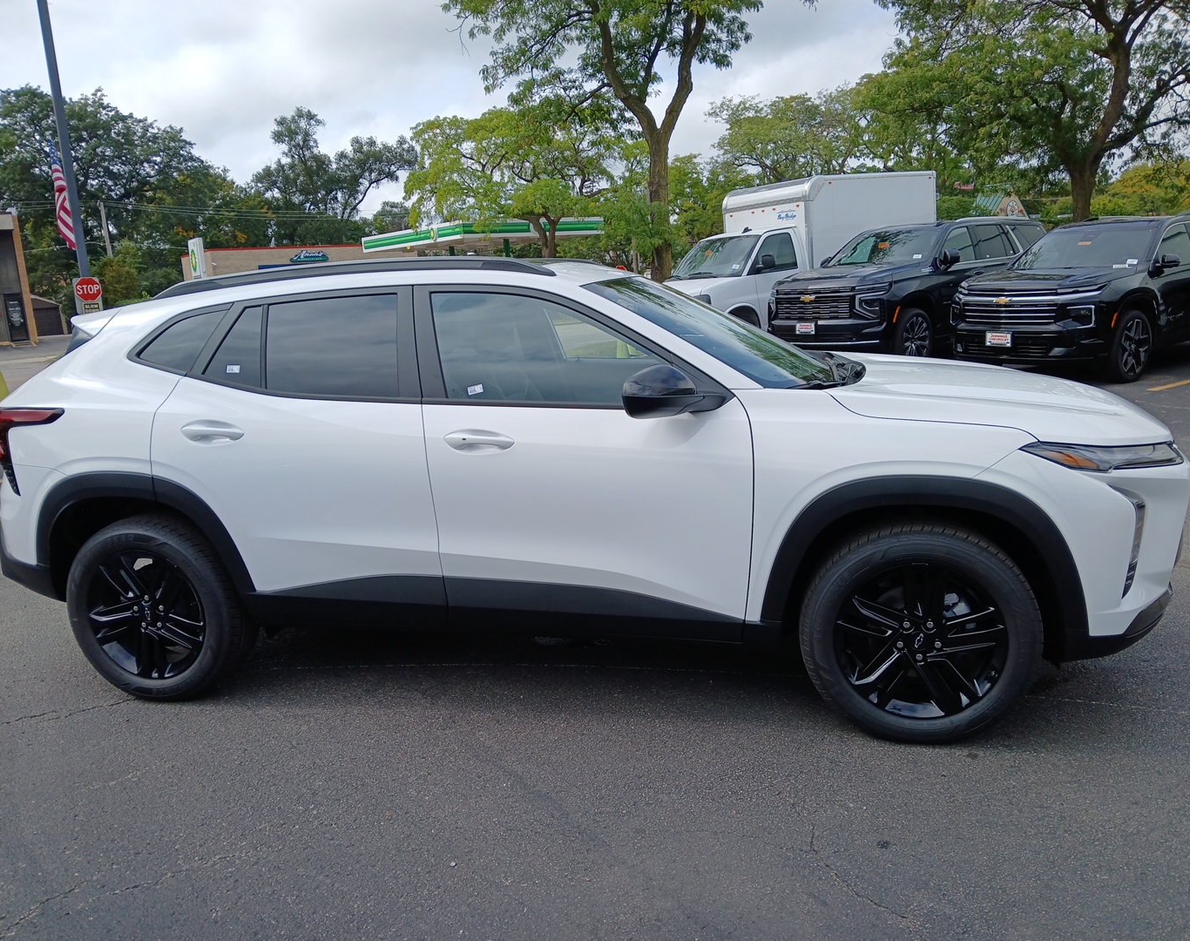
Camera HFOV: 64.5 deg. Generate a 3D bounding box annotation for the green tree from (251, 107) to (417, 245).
[{"bbox_3d":[-22.121,-22.777,82.912,15.000,17.000,15.000,-3,11,0],"label":"green tree"}]

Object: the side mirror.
[{"bbox_3d":[0.227,-0.243,2.824,0.270,0.168,0.240,0,11,13],"label":"side mirror"}]

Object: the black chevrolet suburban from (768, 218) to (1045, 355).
[{"bbox_3d":[4.922,-2.695,14.114,5.350,1.920,2.090,-12,14,-37],"label":"black chevrolet suburban"}]

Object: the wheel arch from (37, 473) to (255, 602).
[{"bbox_3d":[-1.640,0.223,3.452,0.910,0.475,0.160,0,11,13],"label":"wheel arch"}]

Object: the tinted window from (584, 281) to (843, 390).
[{"bbox_3d":[0.493,-0.555,3.677,0.919,0.116,1.360,29,16,6],"label":"tinted window"}]

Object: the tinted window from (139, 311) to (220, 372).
[{"bbox_3d":[-1.507,-0.463,3.416,0.334,0.238,0.050,-2,-17,19],"label":"tinted window"}]

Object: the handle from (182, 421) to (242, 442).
[{"bbox_3d":[-1.321,-0.131,3.254,0.241,0.079,0.055,0,11,13],"label":"handle"}]

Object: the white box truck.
[{"bbox_3d":[3.855,-4.163,18.759,6.300,3.070,2.420,-10,14,-32],"label":"white box truck"}]

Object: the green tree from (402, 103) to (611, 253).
[{"bbox_3d":[-3.101,-10.027,37.288,8.351,8.785,7.934,-4,11,-4],"label":"green tree"}]

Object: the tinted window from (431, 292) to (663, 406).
[{"bbox_3d":[-0.149,-0.404,3.081,0.861,0.419,0.070,0,-13,13],"label":"tinted window"}]

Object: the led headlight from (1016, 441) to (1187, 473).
[{"bbox_3d":[1.523,-0.048,2.813,0.520,0.135,0.330,0,12,13],"label":"led headlight"}]

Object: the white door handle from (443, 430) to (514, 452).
[{"bbox_3d":[-0.373,-0.094,3.034,0.240,0.070,0.055,0,12,13],"label":"white door handle"}]

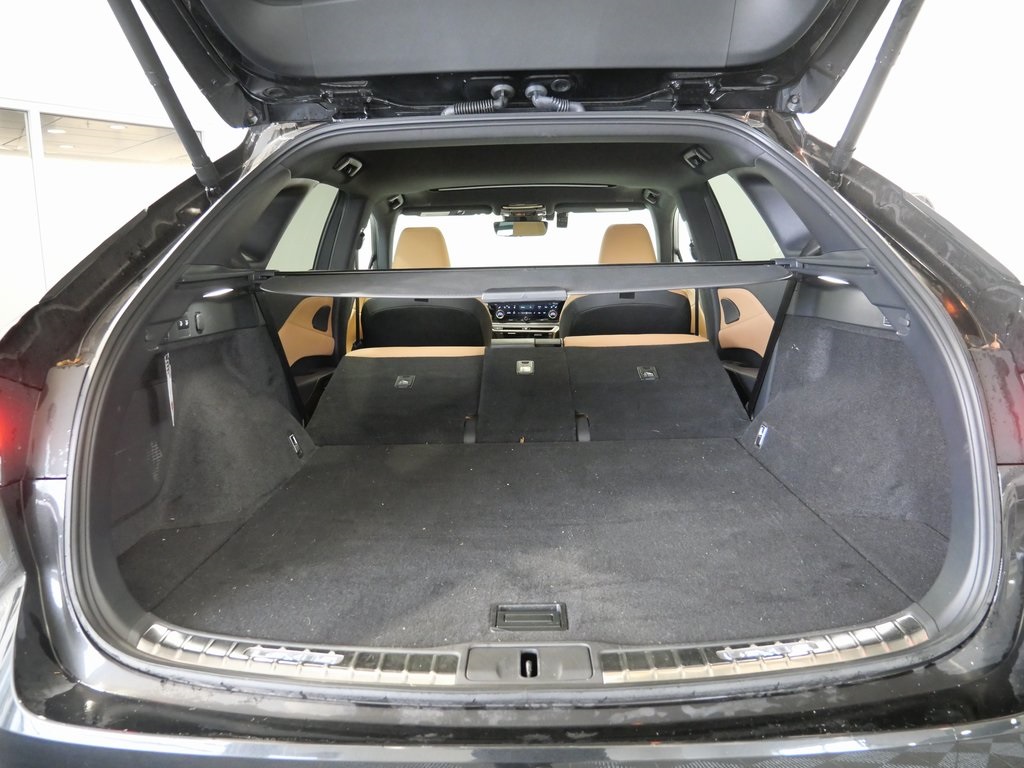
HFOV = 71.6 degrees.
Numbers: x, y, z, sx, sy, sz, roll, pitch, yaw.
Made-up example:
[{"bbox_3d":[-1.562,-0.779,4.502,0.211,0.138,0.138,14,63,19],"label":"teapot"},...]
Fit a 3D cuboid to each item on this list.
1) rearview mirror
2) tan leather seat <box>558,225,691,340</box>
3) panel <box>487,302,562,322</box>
[{"bbox_3d":[0.045,-0.735,3.360,0.255,0.070,0.045,1,15,13],"label":"rearview mirror"},{"bbox_3d":[0.462,-0.154,3.170,0.540,1.060,0.800,-1,10,1],"label":"tan leather seat"},{"bbox_3d":[0.065,-0.346,3.440,0.360,0.100,0.035,-1,-12,1],"label":"panel"}]

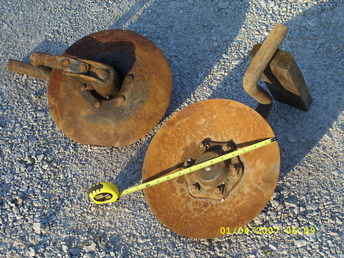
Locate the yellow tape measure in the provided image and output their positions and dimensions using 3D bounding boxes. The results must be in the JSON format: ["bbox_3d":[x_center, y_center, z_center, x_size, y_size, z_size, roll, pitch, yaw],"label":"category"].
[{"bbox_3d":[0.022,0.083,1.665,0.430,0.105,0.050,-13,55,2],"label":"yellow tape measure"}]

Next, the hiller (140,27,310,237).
[{"bbox_3d":[0.150,-0.016,1.716,0.325,0.168,0.570,25,58,17],"label":"hiller"}]

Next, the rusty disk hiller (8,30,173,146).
[{"bbox_3d":[-0.203,-0.128,1.823,0.420,0.125,0.320,11,55,8],"label":"rusty disk hiller"}]

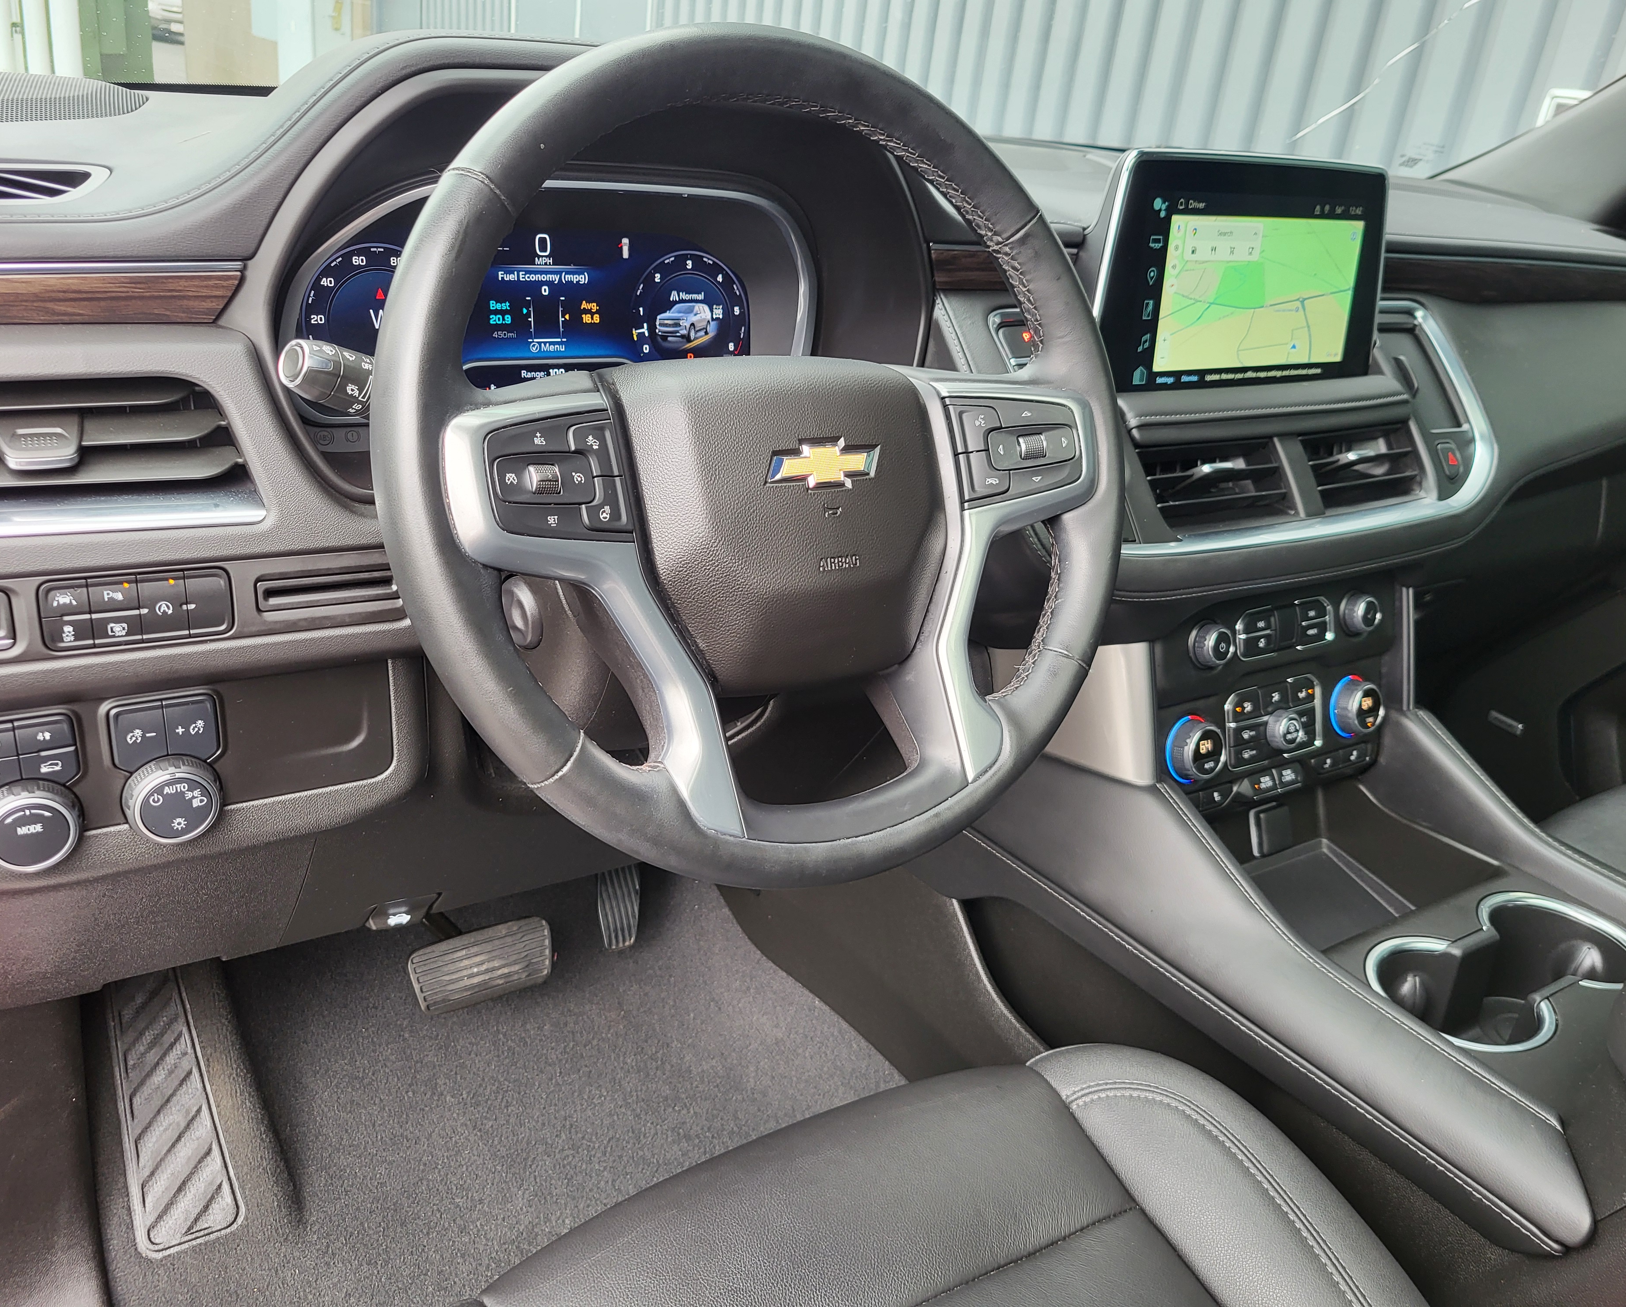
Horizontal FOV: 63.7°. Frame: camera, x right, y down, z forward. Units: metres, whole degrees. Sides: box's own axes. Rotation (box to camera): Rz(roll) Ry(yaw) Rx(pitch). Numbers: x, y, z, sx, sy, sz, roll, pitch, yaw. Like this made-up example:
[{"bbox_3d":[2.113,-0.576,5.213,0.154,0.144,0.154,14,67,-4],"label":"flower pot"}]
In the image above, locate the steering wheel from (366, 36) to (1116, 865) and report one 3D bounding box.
[{"bbox_3d":[-0.016,-0.089,0.621,0.387,0.387,0.095,-10,6,-32],"label":"steering wheel"}]

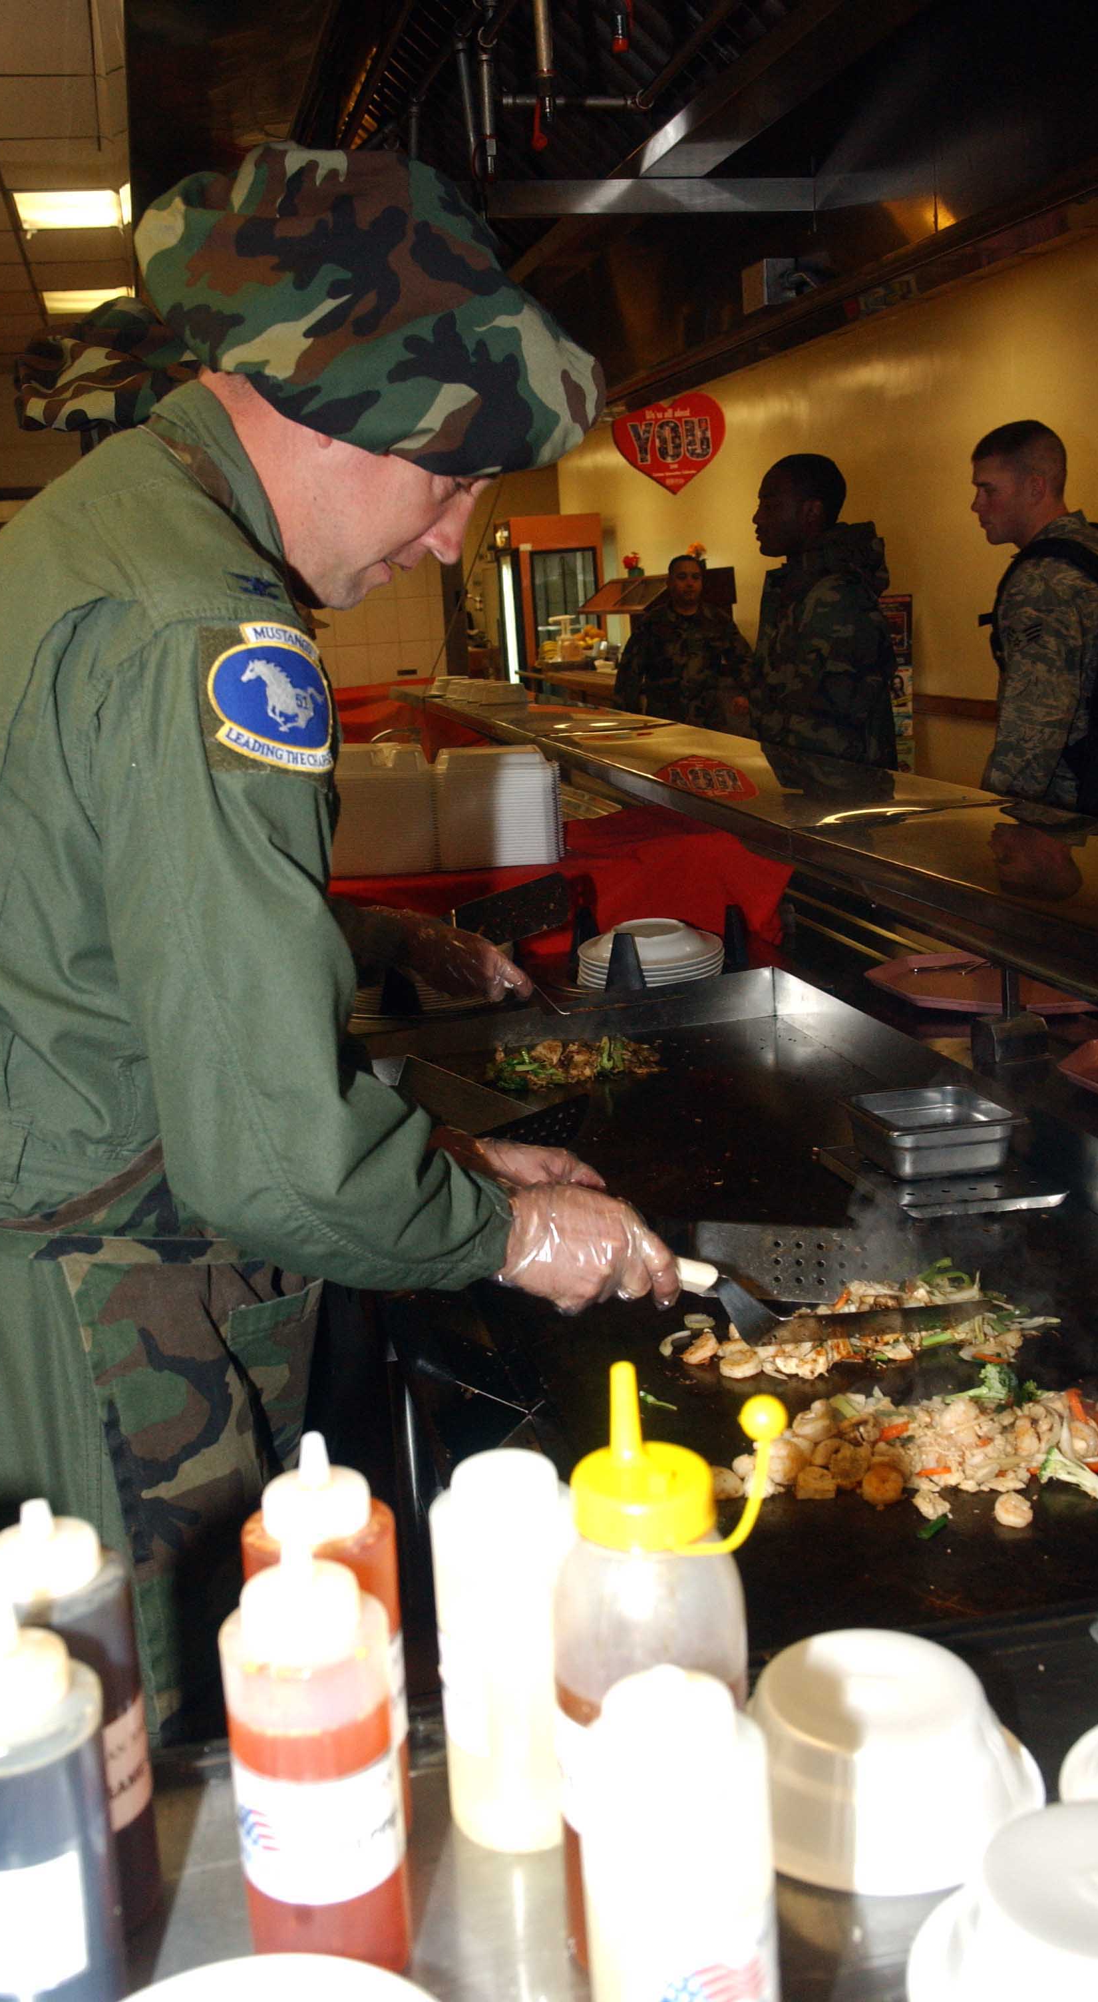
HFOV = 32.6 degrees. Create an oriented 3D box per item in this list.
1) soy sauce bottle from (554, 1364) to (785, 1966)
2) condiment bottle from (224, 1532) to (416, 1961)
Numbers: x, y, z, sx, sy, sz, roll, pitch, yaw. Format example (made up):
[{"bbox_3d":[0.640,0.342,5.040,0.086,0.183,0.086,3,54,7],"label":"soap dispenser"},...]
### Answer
[{"bbox_3d":[0.047,0.242,0.705,0.088,0.224,0.071,-2,12,2],"label":"soy sauce bottle"},{"bbox_3d":[-0.090,0.279,0.717,0.063,0.159,0.063,-5,12,-9],"label":"condiment bottle"}]

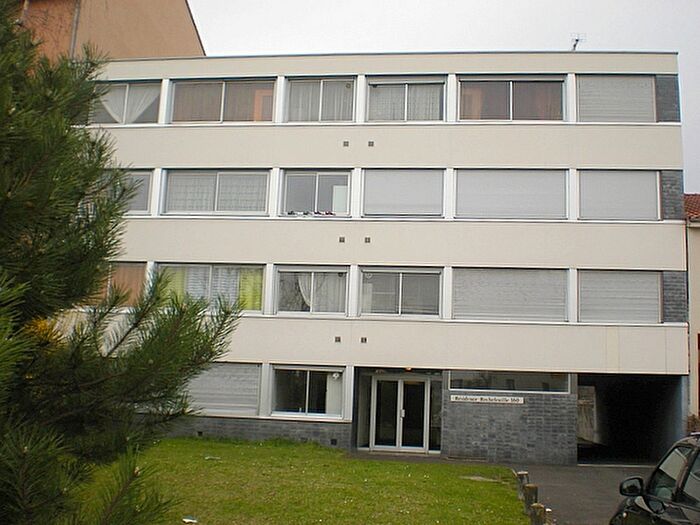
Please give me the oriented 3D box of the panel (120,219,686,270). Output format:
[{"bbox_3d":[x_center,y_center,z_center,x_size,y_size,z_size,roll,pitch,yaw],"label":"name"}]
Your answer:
[{"bbox_3d":[0.287,-0.601,21.867,17.774,1.373,0.250,1,-10,7],"label":"panel"}]

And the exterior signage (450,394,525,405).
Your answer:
[{"bbox_3d":[3.613,3.604,20.224,1.917,0.170,0.040,1,-9,7],"label":"exterior signage"}]

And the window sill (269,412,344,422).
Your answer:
[{"bbox_3d":[-1.129,4.160,20.651,2.109,0.120,0.220,1,-9,7],"label":"window sill"}]

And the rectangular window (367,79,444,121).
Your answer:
[{"bbox_3d":[1.591,-4.571,21.842,2.215,1.251,0.120,1,-9,7],"label":"rectangular window"}]

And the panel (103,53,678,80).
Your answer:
[{"bbox_3d":[0.553,-5.523,21.973,16.891,0.600,0.220,1,-9,7],"label":"panel"}]

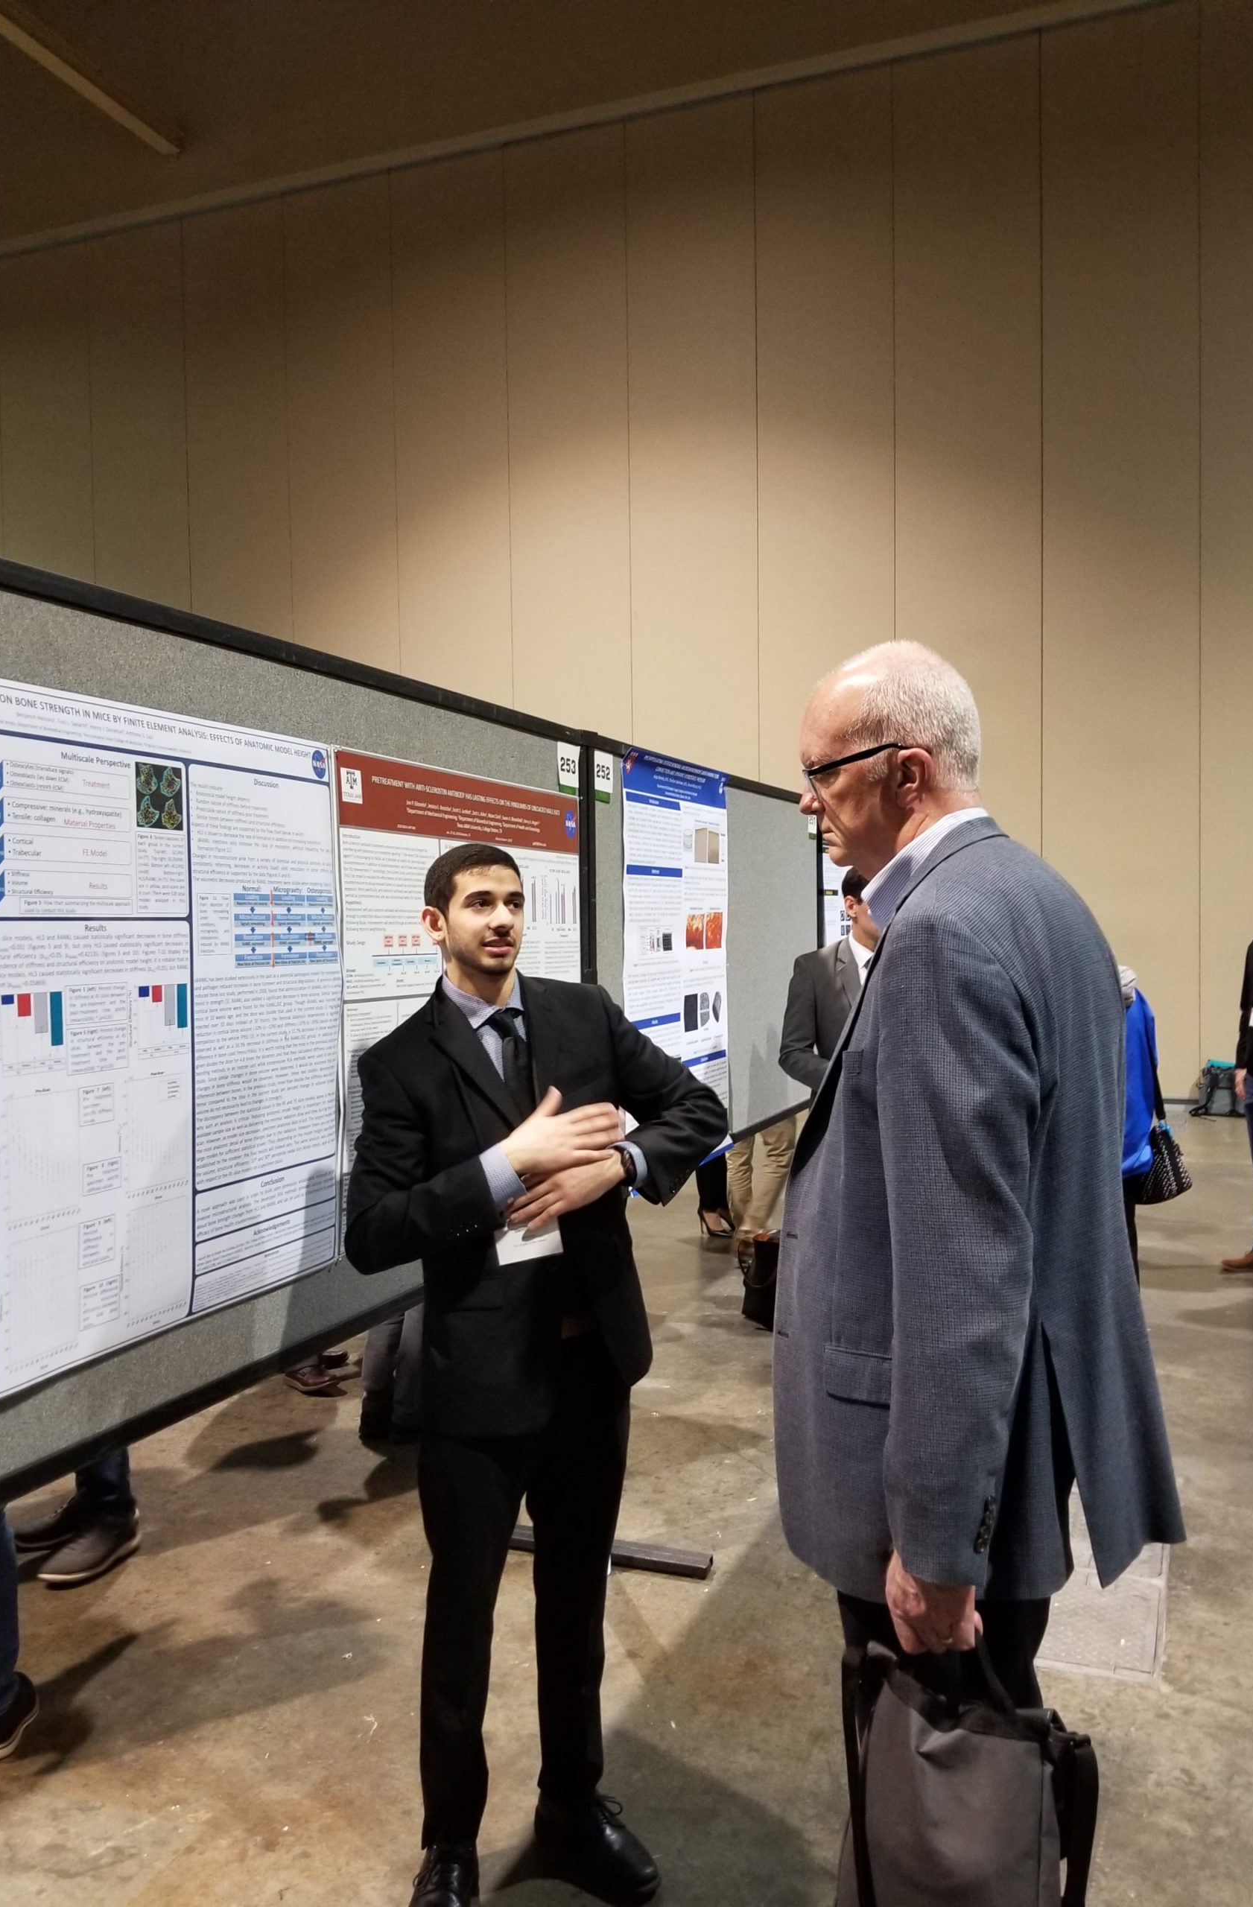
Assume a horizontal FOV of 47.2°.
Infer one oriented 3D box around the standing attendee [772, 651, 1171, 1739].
[{"bbox_3d":[0.384,0.615,1.580,0.420,1.900,0.540,0,2,22],"label":"standing attendee"}]

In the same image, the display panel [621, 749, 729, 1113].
[{"bbox_3d":[0.158,0.038,4.280,0.020,1.220,0.910,0,2,23],"label":"display panel"}]

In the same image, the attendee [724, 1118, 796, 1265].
[{"bbox_3d":[0.608,0.557,6.600,0.500,1.750,0.320,-1,2,-27],"label":"attendee"}]

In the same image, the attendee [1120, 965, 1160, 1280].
[{"bbox_3d":[1.516,0.673,4.650,0.480,1.600,0.320,-1,2,-20],"label":"attendee"}]

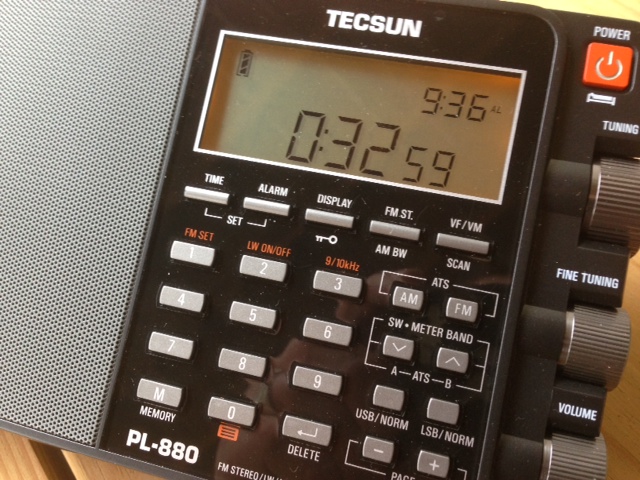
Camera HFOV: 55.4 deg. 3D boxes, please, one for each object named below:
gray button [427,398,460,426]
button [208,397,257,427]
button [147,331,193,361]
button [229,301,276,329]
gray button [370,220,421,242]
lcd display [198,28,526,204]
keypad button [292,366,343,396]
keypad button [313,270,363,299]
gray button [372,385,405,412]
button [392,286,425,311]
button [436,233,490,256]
[{"bbox_3d":[0.024,0.033,0.119,0.006,0.002,0.004,11,85,11],"label":"gray button"},{"bbox_3d":[-0.018,0.035,0.125,0.010,0.002,0.004,11,85,11],"label":"button"},{"bbox_3d":[-0.032,0.023,0.132,0.010,0.002,0.004,11,86,11],"label":"button"},{"bbox_3d":[-0.014,0.016,0.130,0.010,0.002,0.004,11,86,11],"label":"button"},{"bbox_3d":[0.015,-0.002,0.124,0.010,0.002,0.002,11,86,11],"label":"gray button"},{"bbox_3d":[0.007,-0.027,0.131,0.066,0.003,0.027,11,85,11],"label":"lcd display"},{"bbox_3d":[0.000,0.029,0.123,0.010,0.002,0.004,11,85,11],"label":"keypad button"},{"bbox_3d":[0.004,0.009,0.125,0.010,0.002,0.004,11,86,11],"label":"keypad button"},{"bbox_3d":[0.014,0.031,0.121,0.006,0.002,0.004,11,86,11],"label":"gray button"},{"bbox_3d":[0.018,0.012,0.125,0.006,0.002,0.004,11,86,11],"label":"button"},{"bbox_3d":[0.028,0.001,0.122,0.010,0.002,0.002,11,86,11],"label":"button"}]

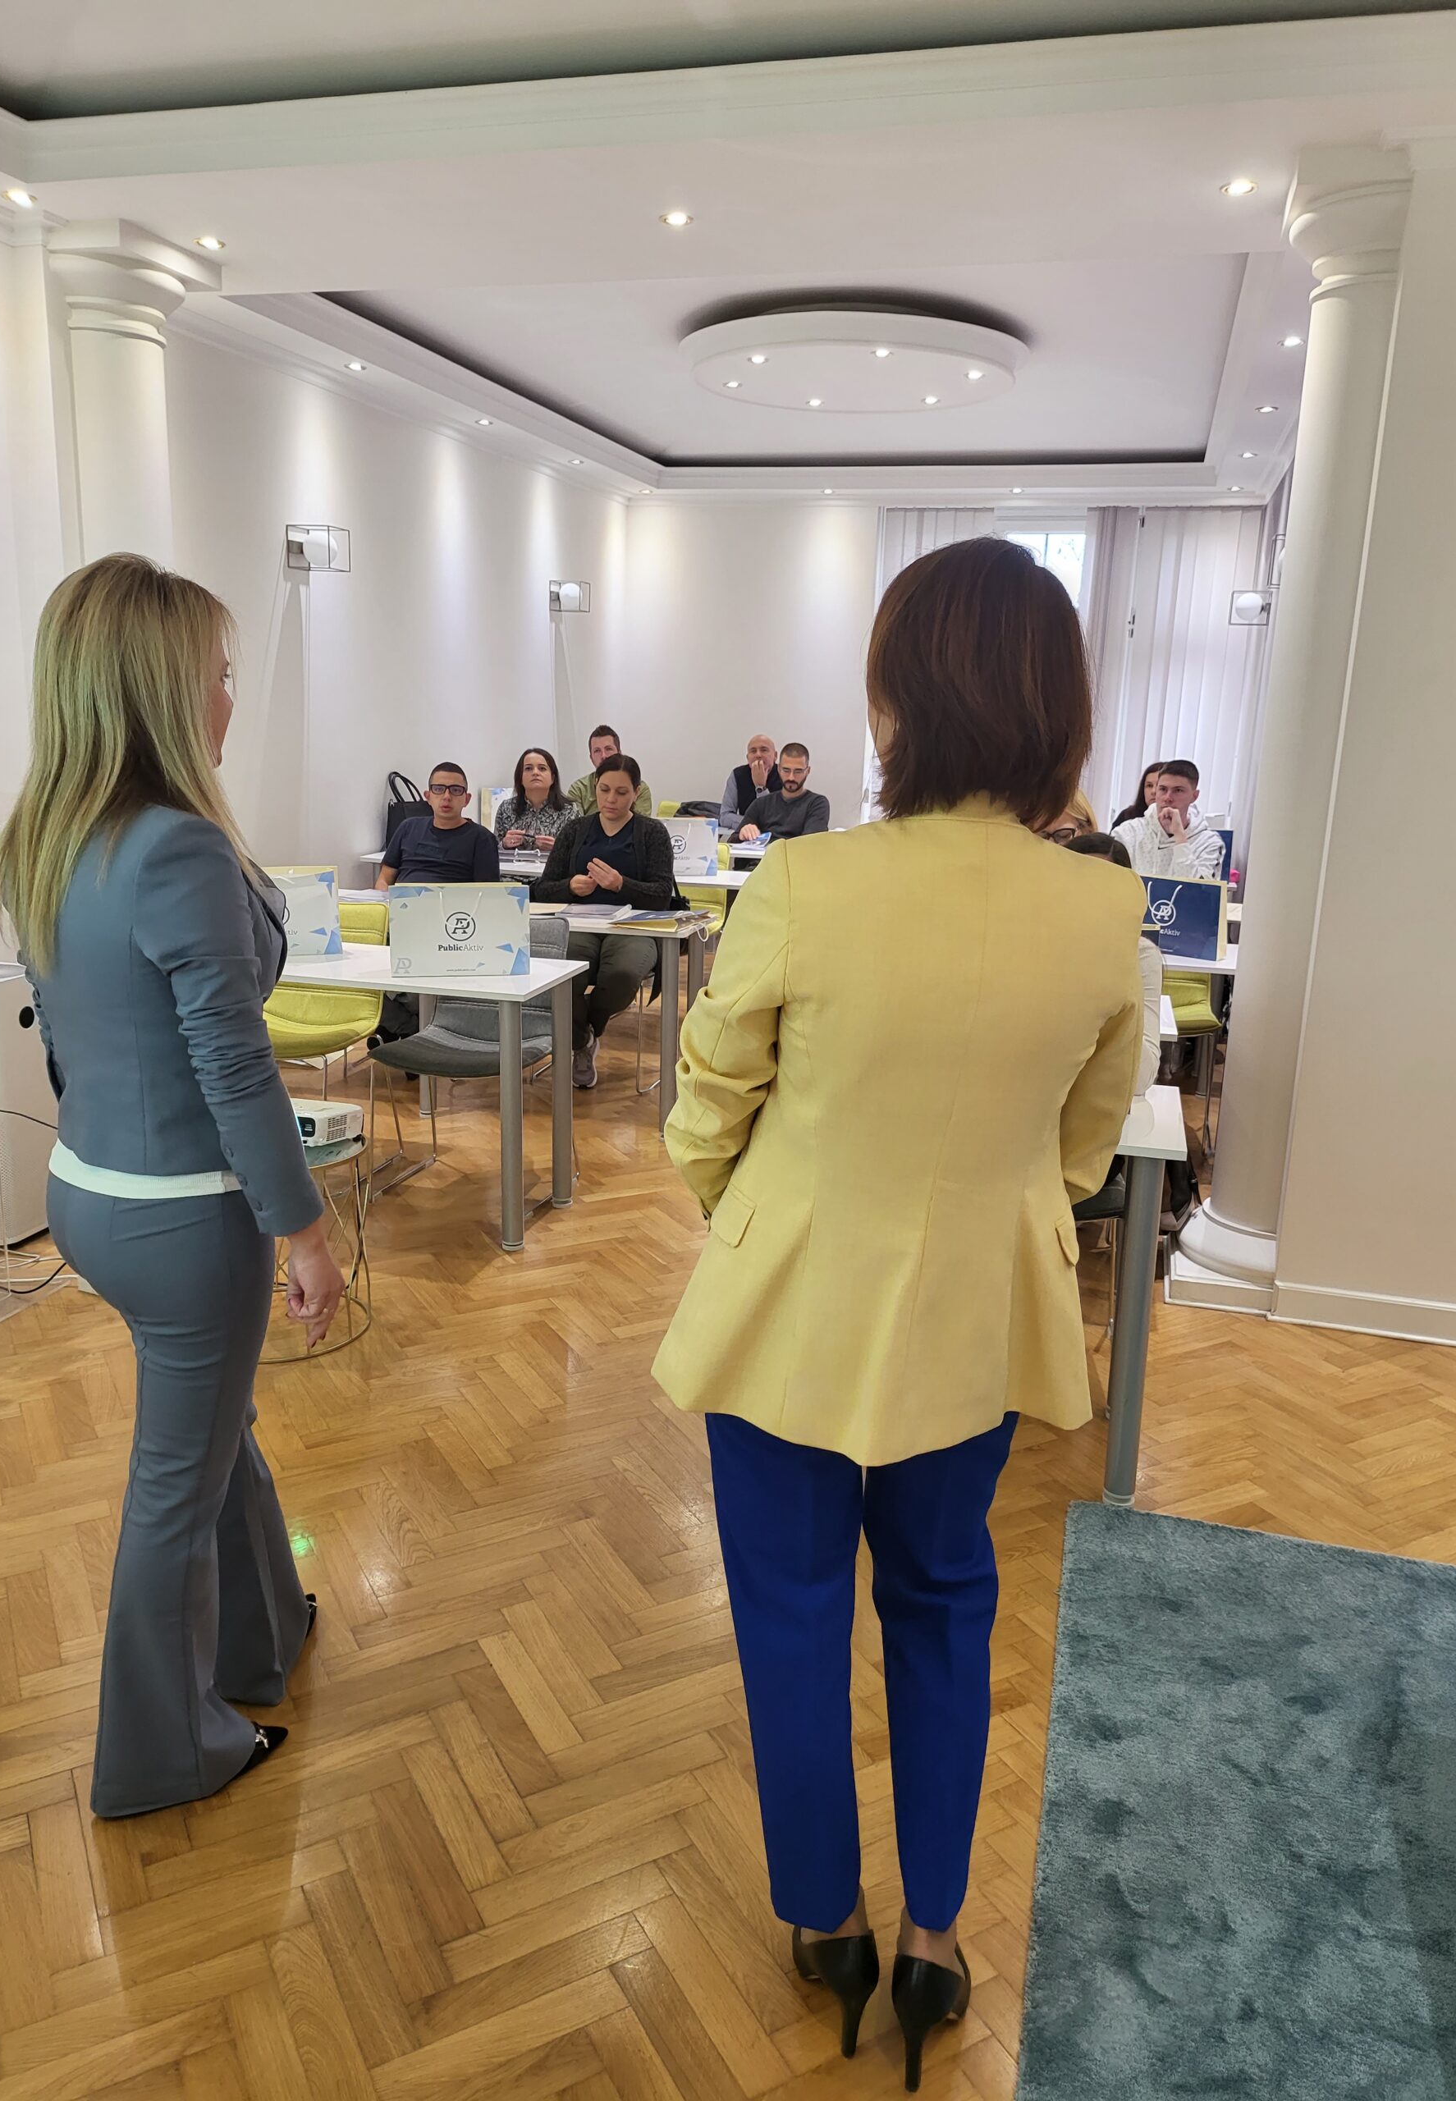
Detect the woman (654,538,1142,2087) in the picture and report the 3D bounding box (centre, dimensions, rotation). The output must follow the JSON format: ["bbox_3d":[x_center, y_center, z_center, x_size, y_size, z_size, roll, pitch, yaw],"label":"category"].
[{"bbox_3d":[0.178,0.333,1.628,0.510,1.700,0.400,4,14,7],"label":"woman"}]

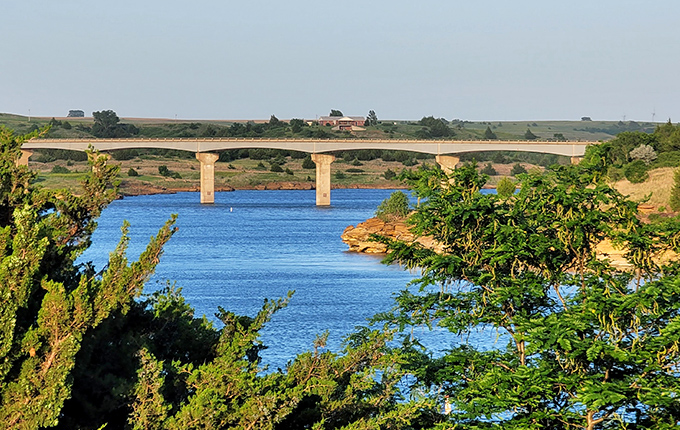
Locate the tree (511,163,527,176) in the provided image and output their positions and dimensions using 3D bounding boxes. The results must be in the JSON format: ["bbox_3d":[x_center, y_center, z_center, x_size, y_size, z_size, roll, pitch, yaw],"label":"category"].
[{"bbox_3d":[74.450,-18.720,1005.000,6.660,5.410,6.240,0,2,0],"label":"tree"}]

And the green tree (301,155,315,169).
[{"bbox_3d":[-13.560,-22.680,1040.000,6.240,5.600,6.030,0,2,0],"label":"green tree"}]

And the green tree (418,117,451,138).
[{"bbox_3d":[50.330,-46.350,1280.000,16.950,11.650,14.300,0,2,0],"label":"green tree"}]

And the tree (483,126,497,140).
[{"bbox_3d":[80.080,-43.670,1290.000,6.940,6.940,6.940,0,2,0],"label":"tree"}]

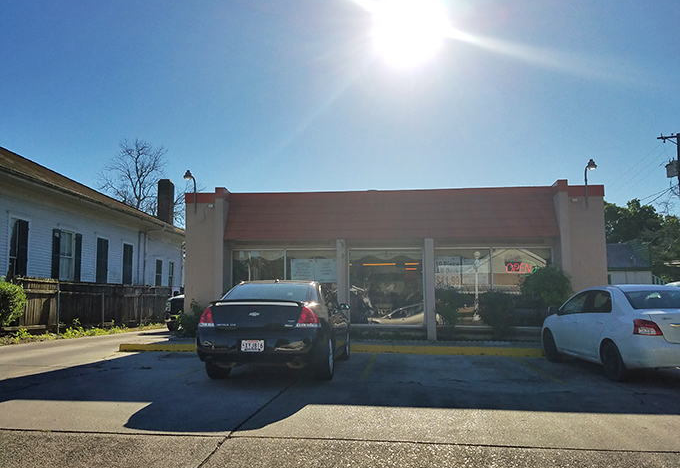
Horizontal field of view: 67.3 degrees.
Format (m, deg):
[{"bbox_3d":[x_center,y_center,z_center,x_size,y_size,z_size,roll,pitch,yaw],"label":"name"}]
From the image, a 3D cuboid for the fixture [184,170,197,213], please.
[{"bbox_3d":[-3.962,-1.139,13.533,0.280,1.130,0.580,-1,-7,6],"label":"fixture"}]

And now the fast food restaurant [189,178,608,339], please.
[{"bbox_3d":[1.708,1.336,17.403,10.790,3.930,10.000,-1,-7,6],"label":"fast food restaurant"}]

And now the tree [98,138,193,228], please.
[{"bbox_3d":[-13.978,-0.658,36.381,7.200,12.850,7.000,0,-7,0],"label":"tree"}]

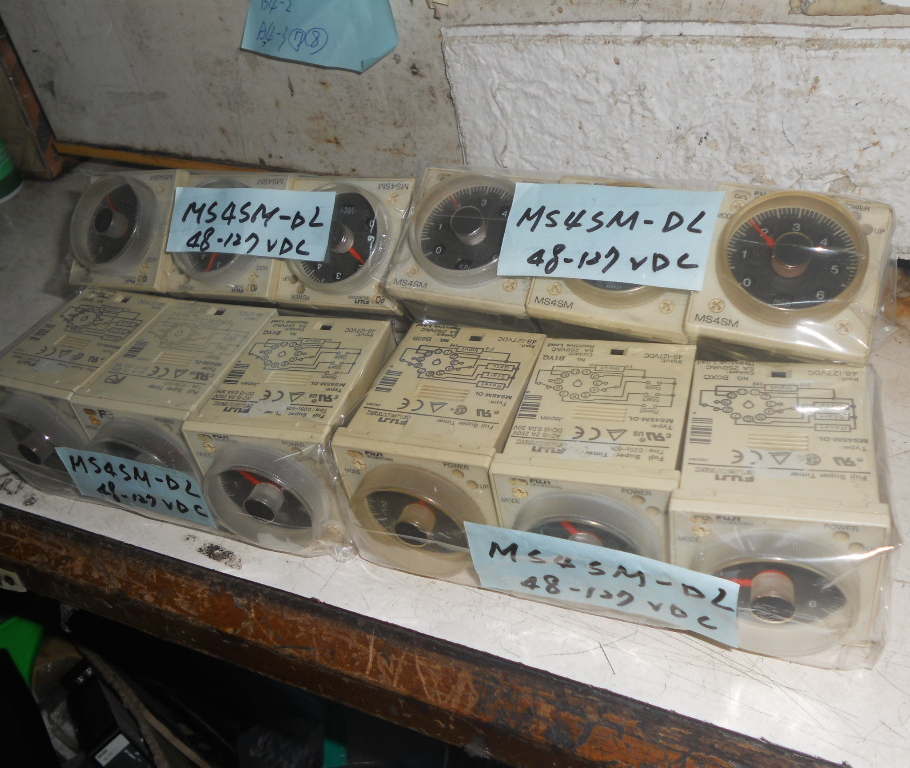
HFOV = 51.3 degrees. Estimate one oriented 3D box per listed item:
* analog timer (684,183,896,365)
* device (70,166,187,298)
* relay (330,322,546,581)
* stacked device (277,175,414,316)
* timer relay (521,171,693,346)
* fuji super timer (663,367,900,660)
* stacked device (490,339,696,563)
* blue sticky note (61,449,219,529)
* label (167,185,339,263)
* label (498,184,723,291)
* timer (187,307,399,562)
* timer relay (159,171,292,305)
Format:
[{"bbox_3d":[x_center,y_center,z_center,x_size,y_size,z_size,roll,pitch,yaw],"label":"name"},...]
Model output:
[{"bbox_3d":[0.098,-0.021,0.287,0.048,0.074,0.048,11,68,16],"label":"analog timer"},{"bbox_3d":[-0.119,-0.057,0.400,0.048,0.074,0.048,5,82,28],"label":"device"},{"bbox_3d":[0.001,0.020,0.291,0.048,0.048,0.070,6,44,23],"label":"relay"},{"bbox_3d":[-0.031,-0.046,0.364,0.048,0.074,0.048,4,82,20],"label":"stacked device"},{"bbox_3d":[0.057,-0.029,0.307,0.048,0.074,0.048,10,72,21],"label":"timer relay"},{"bbox_3d":[0.086,0.033,0.253,0.048,0.048,0.068,2,42,19],"label":"fuji super timer"},{"bbox_3d":[0.044,0.023,0.272,0.048,0.048,0.074,3,43,20],"label":"stacked device"},{"bbox_3d":[-0.105,0.034,0.310,0.060,0.027,0.003,8,41,24],"label":"blue sticky note"},{"bbox_3d":[-0.077,-0.060,0.352,0.072,0.002,0.026,7,85,23],"label":"label"},{"bbox_3d":[0.045,-0.044,0.281,0.062,0.002,0.034,6,67,17],"label":"label"},{"bbox_3d":[-0.047,0.015,0.310,0.048,0.048,0.070,4,43,21],"label":"timer"},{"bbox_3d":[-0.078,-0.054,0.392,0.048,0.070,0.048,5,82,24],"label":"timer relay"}]

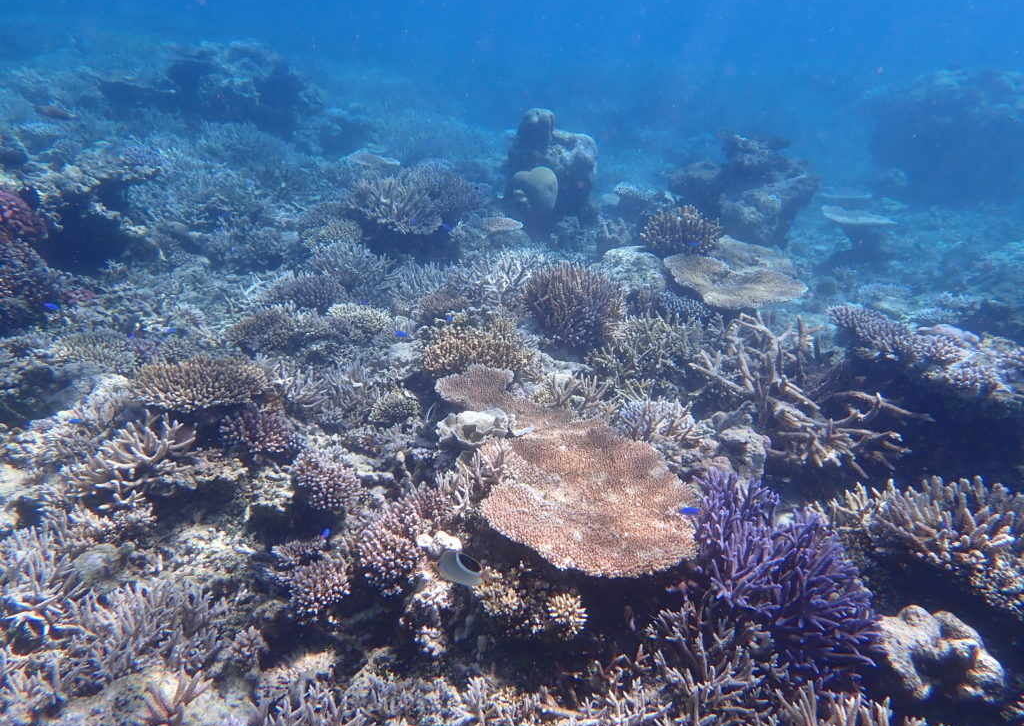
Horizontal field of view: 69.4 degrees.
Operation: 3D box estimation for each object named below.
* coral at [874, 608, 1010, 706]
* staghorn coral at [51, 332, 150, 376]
[{"bbox_3d":[0.900,0.613,1.550,0.250,0.170,0.200,0,26,0],"label":"coral"},{"bbox_3d":[-1.597,-0.037,2.850,0.380,0.150,0.320,-15,29,-28],"label":"staghorn coral"}]

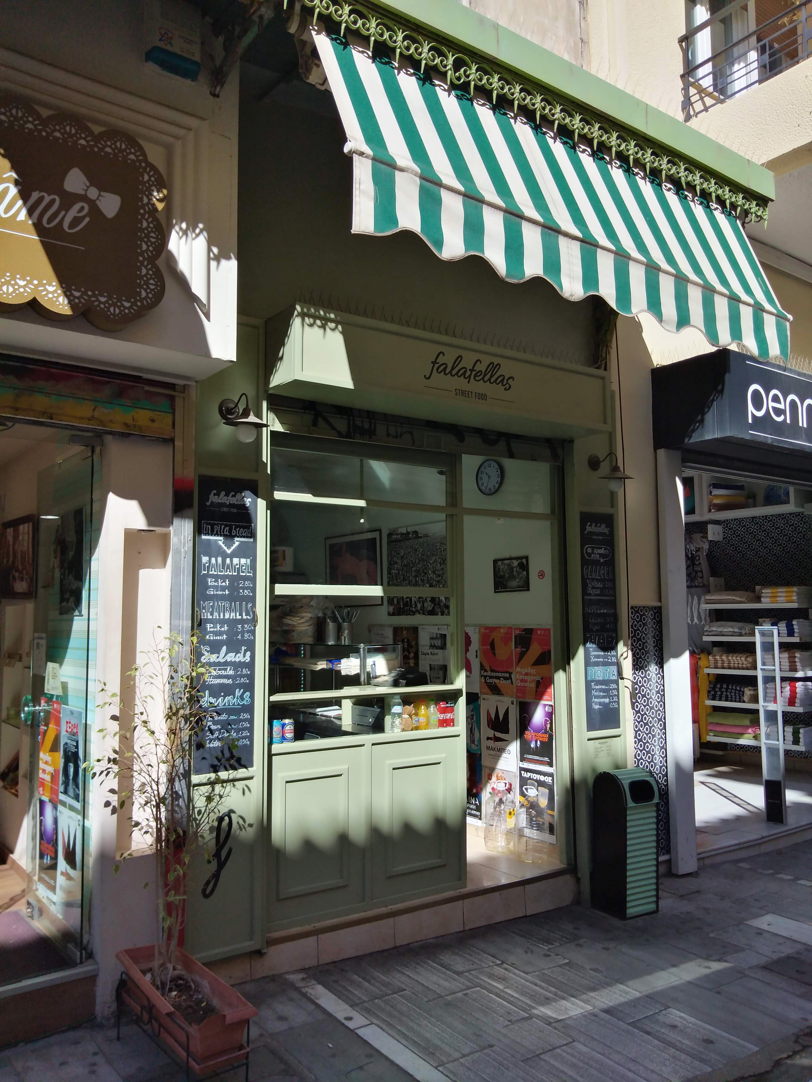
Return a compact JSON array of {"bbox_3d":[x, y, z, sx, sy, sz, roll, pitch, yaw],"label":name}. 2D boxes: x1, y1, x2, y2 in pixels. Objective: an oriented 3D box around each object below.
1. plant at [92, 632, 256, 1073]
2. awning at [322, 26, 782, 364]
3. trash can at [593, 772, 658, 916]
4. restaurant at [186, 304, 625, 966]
[{"bbox_3d":[-0.865,1.185,3.290,0.680,1.630,0.910,4,-7,-35],"label":"plant"},{"bbox_3d":[0.894,-1.563,3.964,2.915,1.090,0.380,4,-7,-35],"label":"awning"},{"bbox_3d":[1.400,1.899,5.175,0.323,0.861,0.265,6,-8,-36],"label":"trash can"},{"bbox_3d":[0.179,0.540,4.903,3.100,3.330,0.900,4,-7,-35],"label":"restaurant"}]

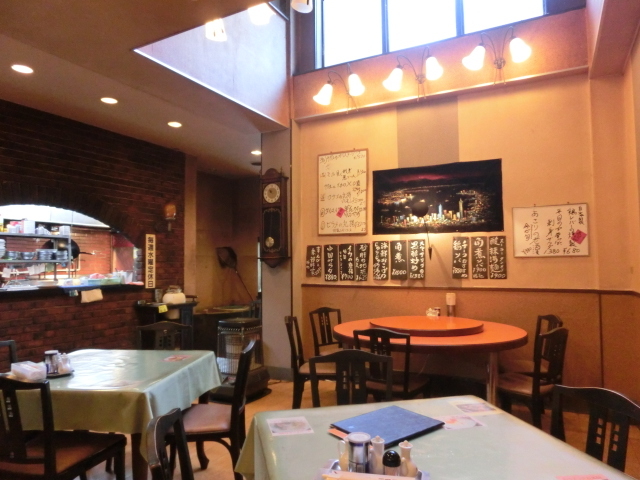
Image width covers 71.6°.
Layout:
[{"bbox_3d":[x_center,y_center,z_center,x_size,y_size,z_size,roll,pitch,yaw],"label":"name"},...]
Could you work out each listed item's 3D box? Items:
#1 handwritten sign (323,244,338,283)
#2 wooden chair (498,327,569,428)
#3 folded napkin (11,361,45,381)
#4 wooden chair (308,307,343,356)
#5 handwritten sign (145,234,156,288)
[{"bbox_3d":[0.124,0.255,4.844,0.166,0.389,0.010,-2,-3,26],"label":"handwritten sign"},{"bbox_3d":[1.472,1.009,3.169,0.430,0.850,0.450,2,-4,-38],"label":"wooden chair"},{"bbox_3d":[-1.507,0.682,2.302,0.250,0.055,0.095,-3,-4,39],"label":"folded napkin"},{"bbox_3d":[0.225,1.073,4.202,0.450,0.850,0.430,-3,-4,43],"label":"wooden chair"},{"bbox_3d":[-2.001,0.256,5.267,0.012,0.635,0.143,-2,-3,27],"label":"handwritten sign"}]

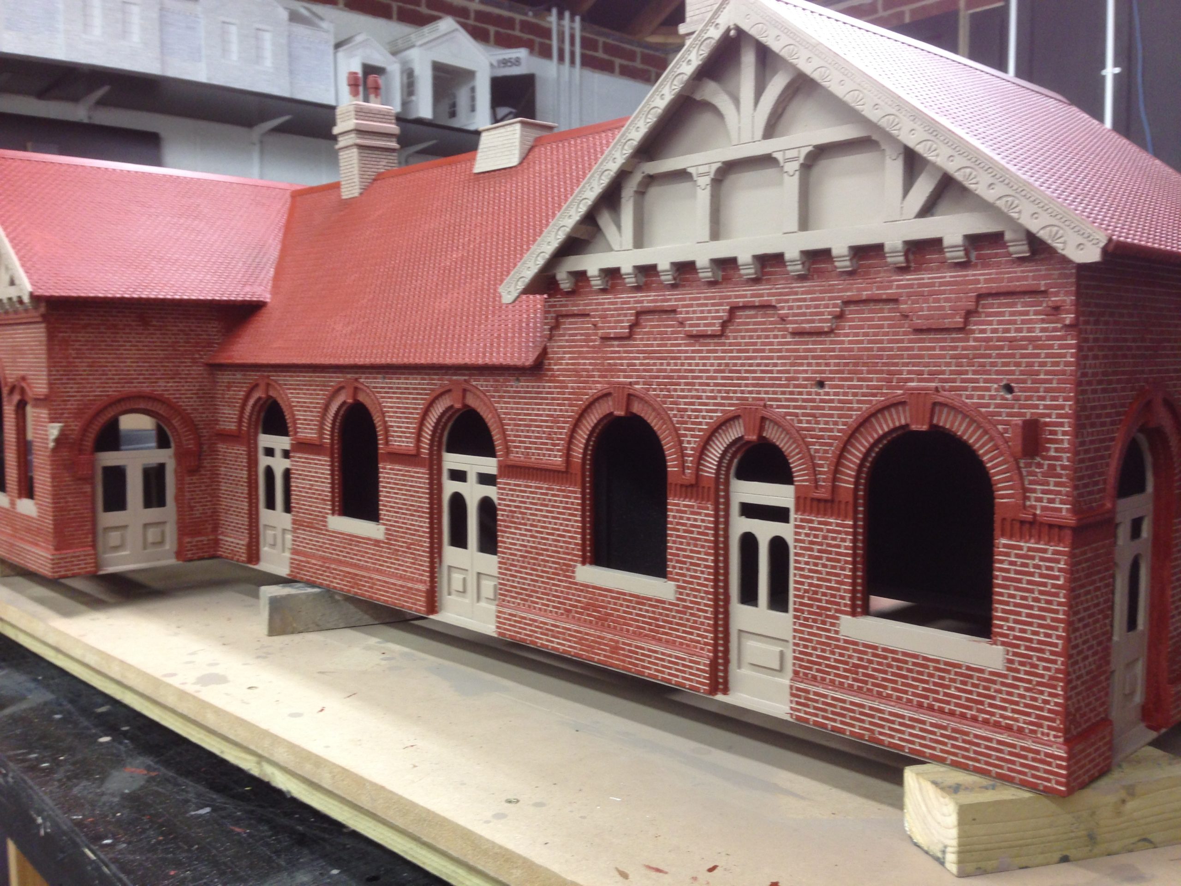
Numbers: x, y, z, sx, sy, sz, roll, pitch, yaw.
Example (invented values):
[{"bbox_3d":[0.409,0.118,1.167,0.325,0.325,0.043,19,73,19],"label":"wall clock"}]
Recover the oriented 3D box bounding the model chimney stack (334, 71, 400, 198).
[{"bbox_3d":[-0.456,-0.624,2.307,0.107,0.256,0.085,-4,6,-43],"label":"model chimney stack"}]

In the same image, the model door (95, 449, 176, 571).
[{"bbox_3d":[-0.824,0.117,2.041,0.143,0.211,0.011,-4,6,-43],"label":"model door"}]

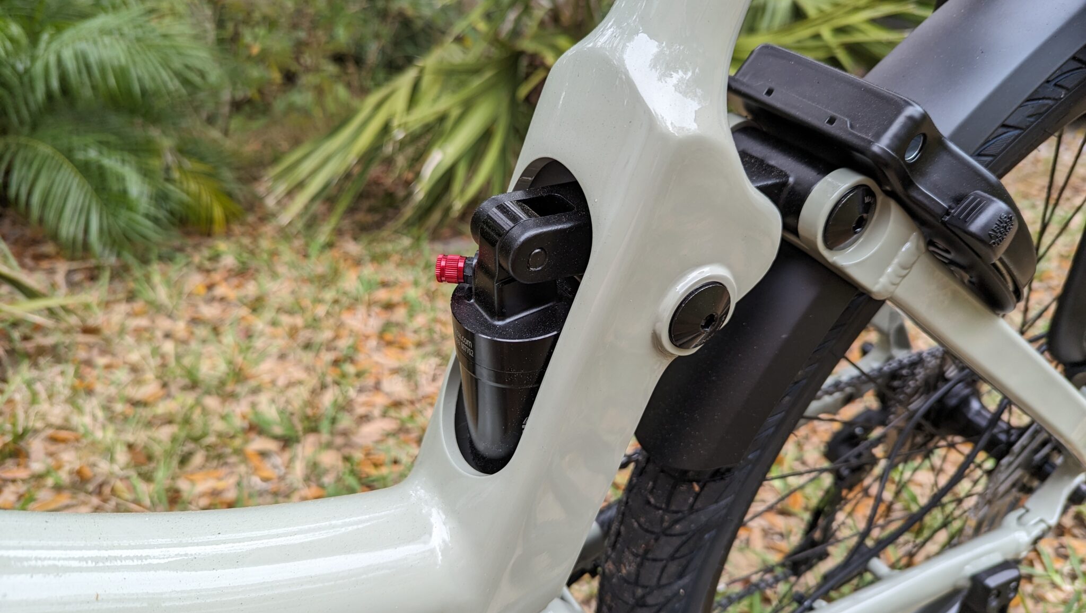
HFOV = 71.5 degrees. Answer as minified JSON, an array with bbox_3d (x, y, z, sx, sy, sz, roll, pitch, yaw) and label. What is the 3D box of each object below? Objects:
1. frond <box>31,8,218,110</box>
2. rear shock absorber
[{"bbox_3d":[-1.250,-0.738,2.250,0.500,0.250,0.270,8,24,11],"label":"frond"},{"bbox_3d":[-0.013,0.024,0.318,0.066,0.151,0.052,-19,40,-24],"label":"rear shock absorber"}]

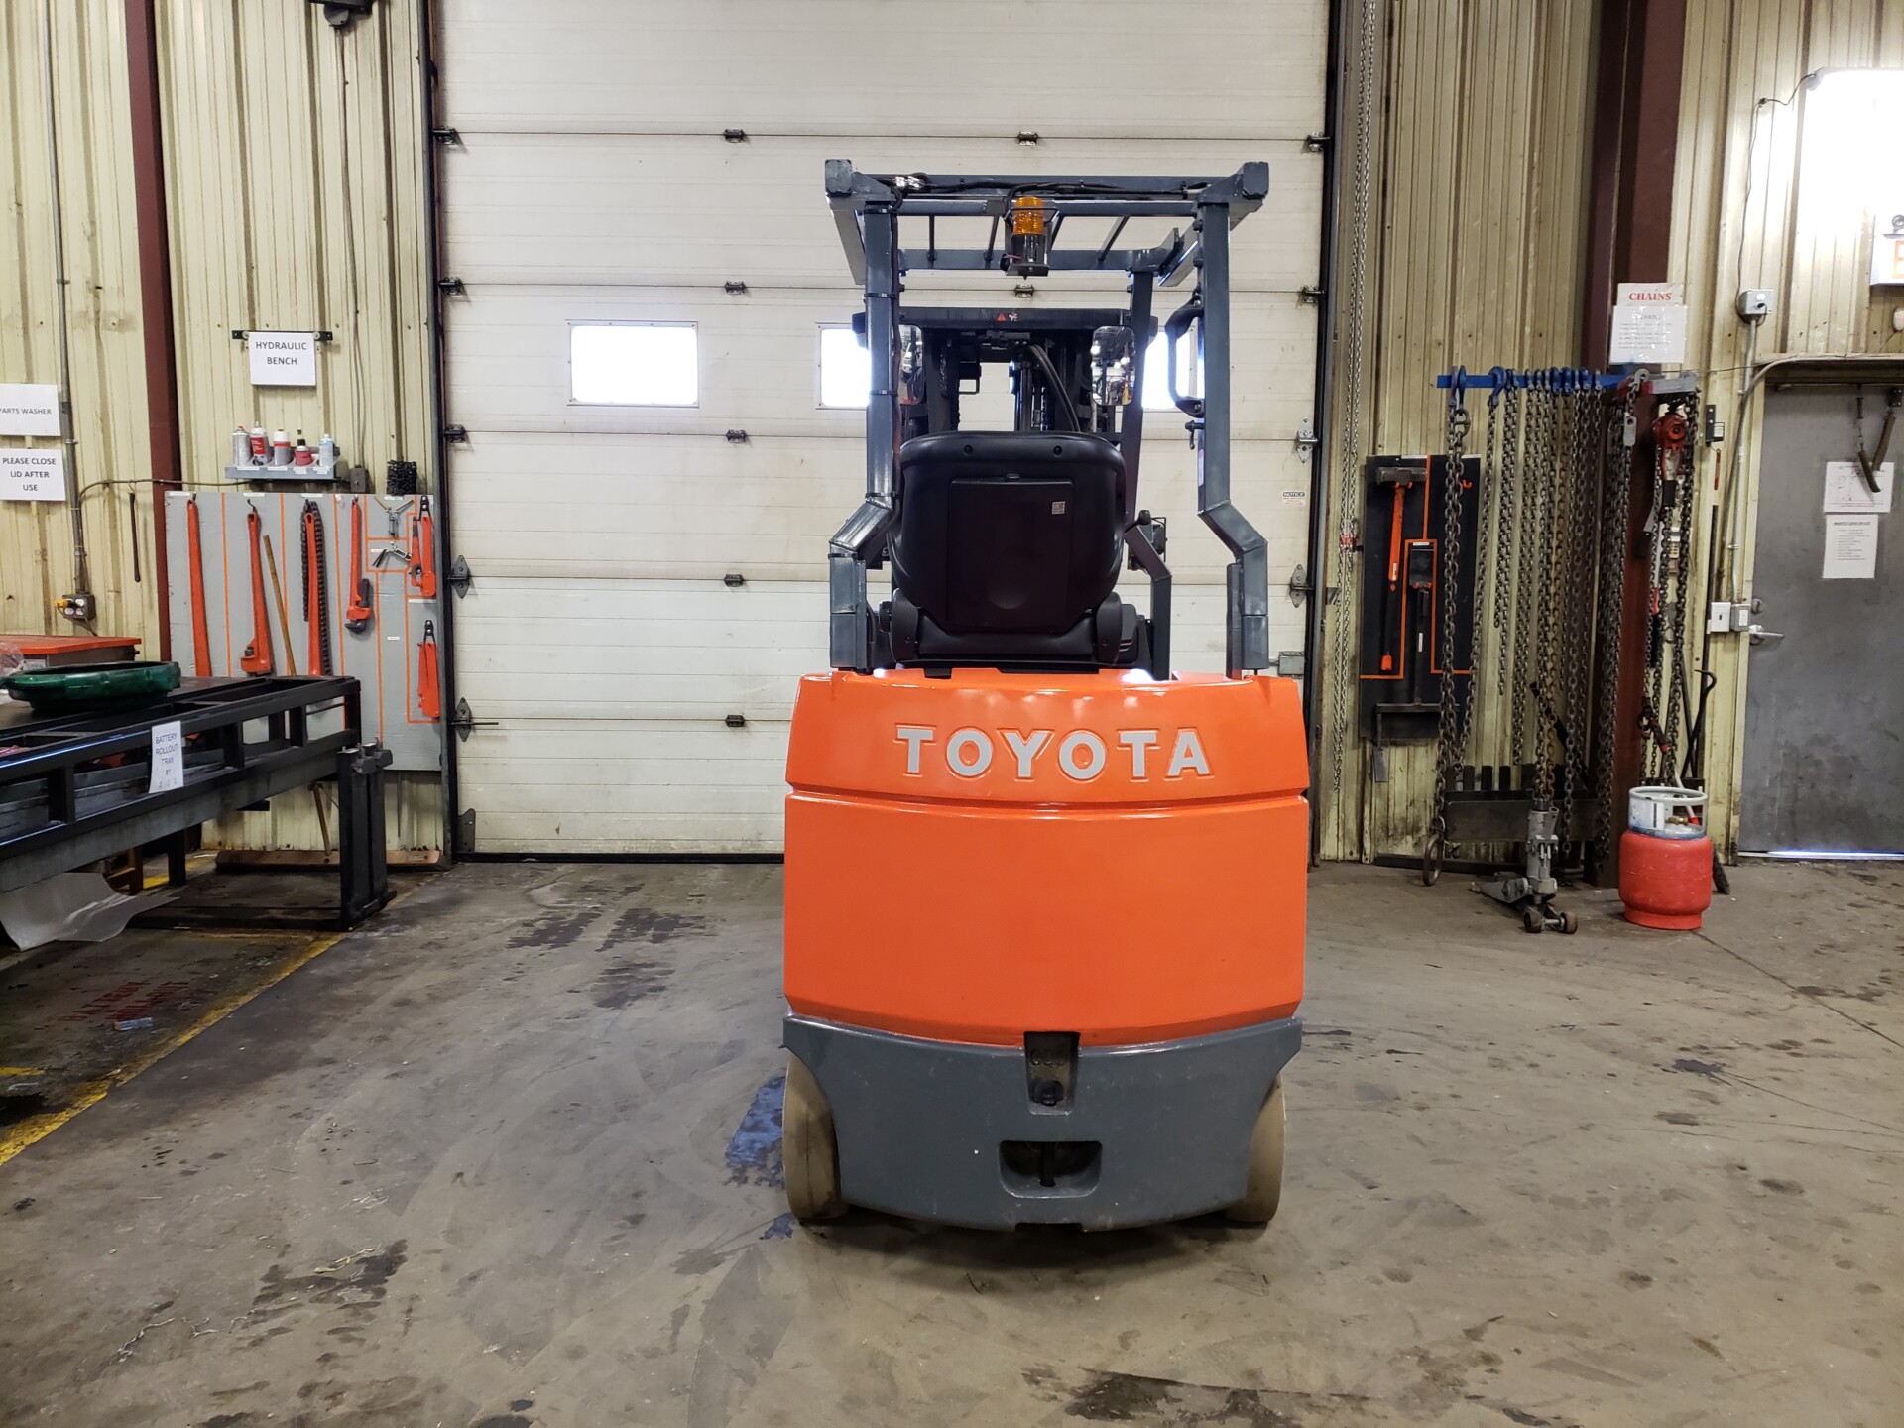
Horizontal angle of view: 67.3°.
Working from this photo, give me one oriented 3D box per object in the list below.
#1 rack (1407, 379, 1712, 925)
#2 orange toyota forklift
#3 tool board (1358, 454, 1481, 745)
[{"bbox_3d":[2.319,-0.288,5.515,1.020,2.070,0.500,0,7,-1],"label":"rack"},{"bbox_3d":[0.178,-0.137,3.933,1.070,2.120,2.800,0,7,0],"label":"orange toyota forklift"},{"bbox_3d":[1.993,-0.481,6.115,0.480,1.210,0.070,0,7,-1],"label":"tool board"}]

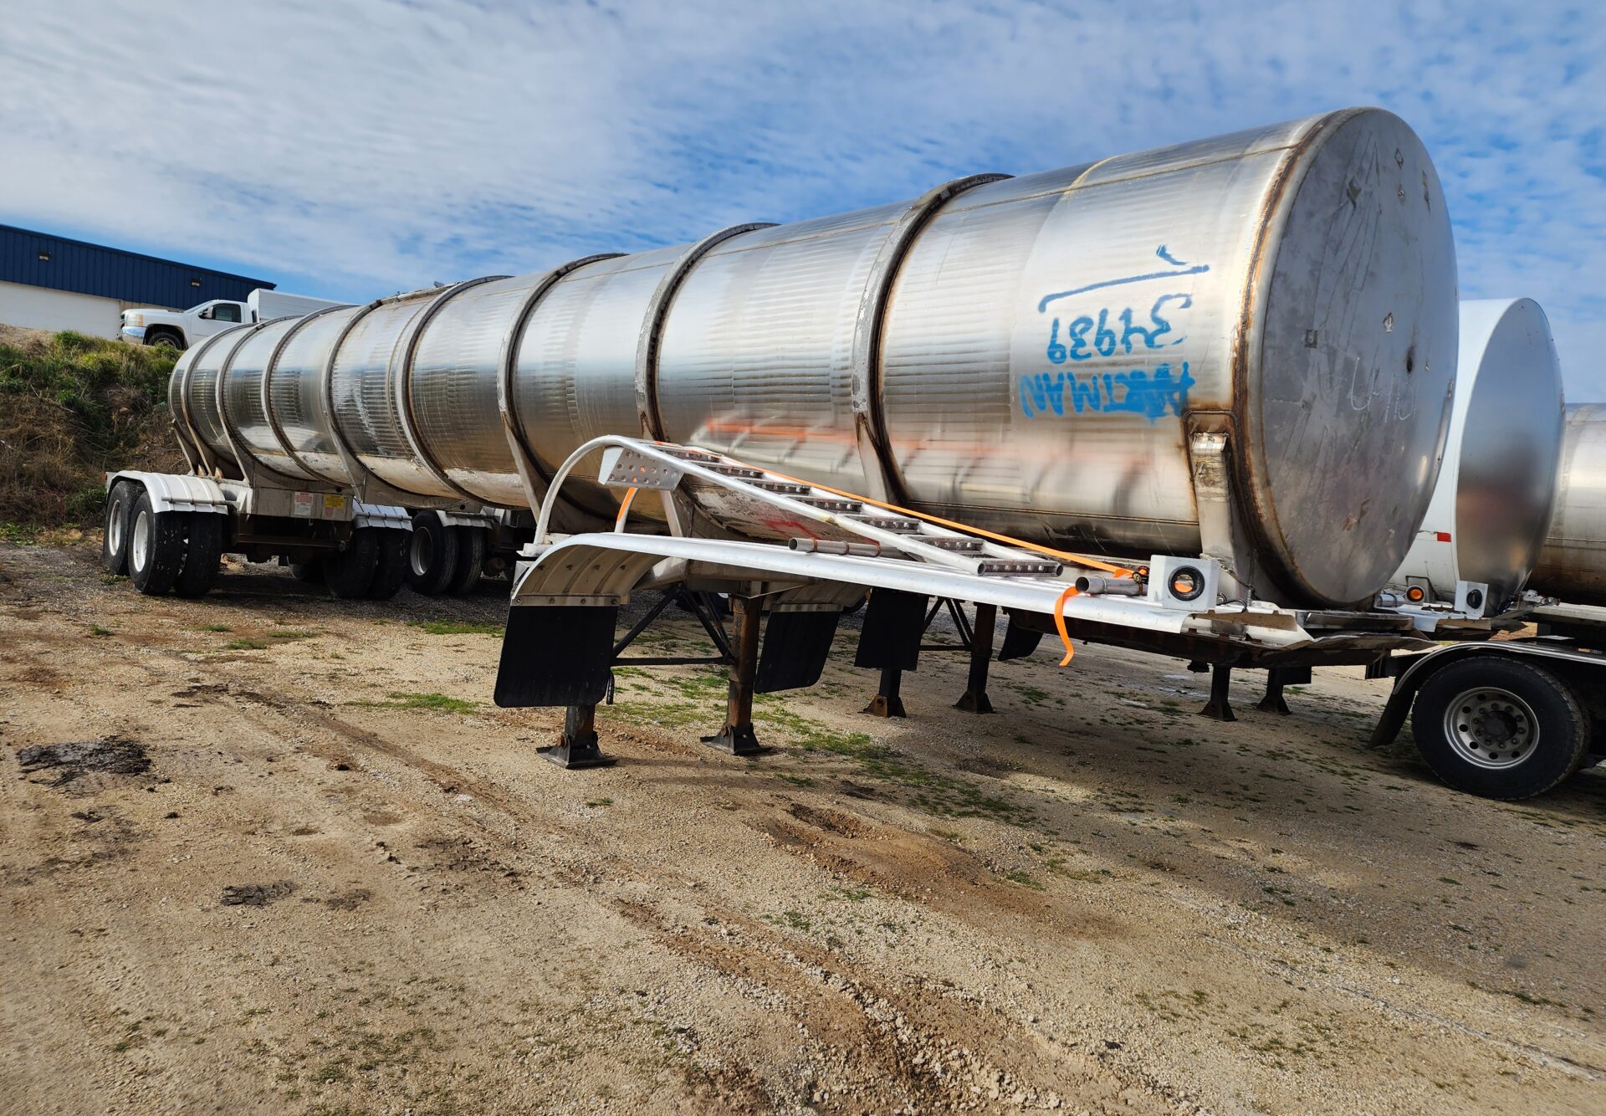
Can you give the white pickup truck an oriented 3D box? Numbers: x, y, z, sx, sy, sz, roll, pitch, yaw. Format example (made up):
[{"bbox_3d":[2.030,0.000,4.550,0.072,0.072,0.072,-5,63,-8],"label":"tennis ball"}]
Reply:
[{"bbox_3d":[-15.658,-6.389,30.462,6.200,2.400,2.050,3,4,-33],"label":"white pickup truck"}]

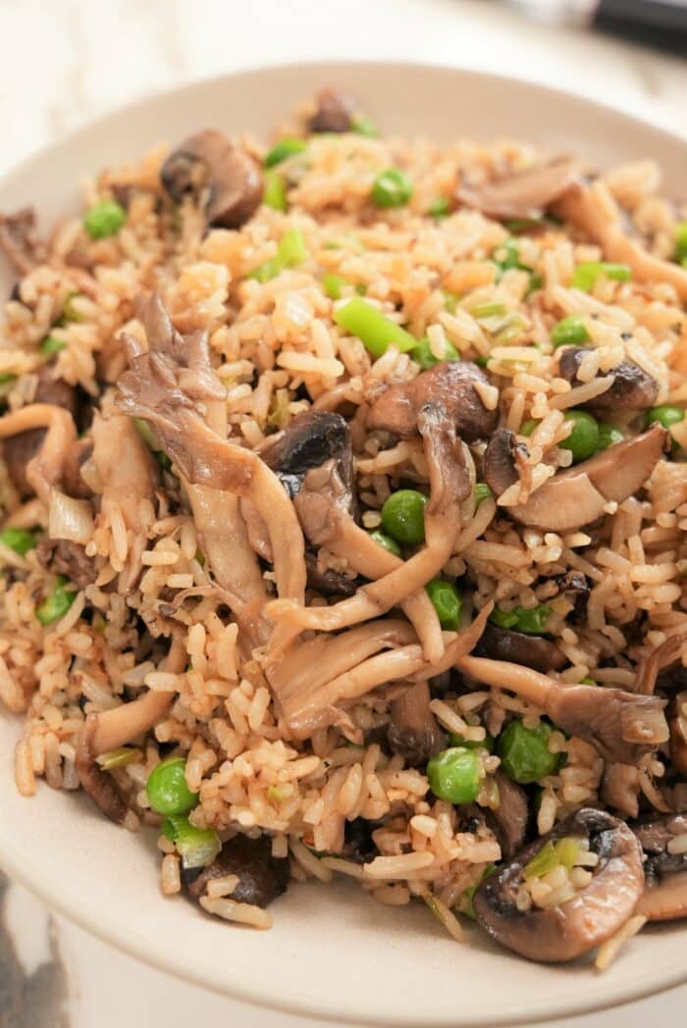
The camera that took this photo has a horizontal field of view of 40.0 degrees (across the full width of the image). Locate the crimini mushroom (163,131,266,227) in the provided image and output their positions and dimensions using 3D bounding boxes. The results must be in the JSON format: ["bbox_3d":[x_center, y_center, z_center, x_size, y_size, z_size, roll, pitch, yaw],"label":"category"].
[{"bbox_3d":[-0.031,-0.079,0.222,0.024,0.018,0.019,6,60,0],"label":"crimini mushroom"}]

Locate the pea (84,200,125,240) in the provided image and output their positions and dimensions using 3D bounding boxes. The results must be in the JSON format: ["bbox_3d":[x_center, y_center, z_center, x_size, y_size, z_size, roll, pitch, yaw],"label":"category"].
[{"bbox_3d":[-0.055,-0.068,0.218,0.009,0.009,0.009,6,60,0],"label":"pea"}]

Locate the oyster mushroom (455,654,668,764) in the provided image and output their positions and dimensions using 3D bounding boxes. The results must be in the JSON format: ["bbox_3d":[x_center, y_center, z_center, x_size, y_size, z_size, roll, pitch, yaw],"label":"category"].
[{"bbox_3d":[0.039,0.035,0.167,0.040,0.011,0.013,18,73,-7],"label":"oyster mushroom"}]

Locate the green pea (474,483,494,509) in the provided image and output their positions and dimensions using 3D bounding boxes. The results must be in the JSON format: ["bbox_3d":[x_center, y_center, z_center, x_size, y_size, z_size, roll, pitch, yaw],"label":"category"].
[{"bbox_3d":[0.026,-0.002,0.181,0.009,0.009,0.009,1,59,-4],"label":"green pea"}]

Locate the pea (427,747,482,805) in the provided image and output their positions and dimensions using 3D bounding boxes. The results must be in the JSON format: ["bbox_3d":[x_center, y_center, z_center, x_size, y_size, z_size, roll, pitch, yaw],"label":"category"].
[{"bbox_3d":[0.018,0.043,0.156,0.009,0.009,0.009,6,60,0],"label":"pea"}]

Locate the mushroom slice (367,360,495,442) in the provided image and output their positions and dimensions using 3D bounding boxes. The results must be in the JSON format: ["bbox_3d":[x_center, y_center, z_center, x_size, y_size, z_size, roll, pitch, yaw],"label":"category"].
[{"bbox_3d":[0.018,-0.022,0.188,0.026,0.015,0.013,5,39,-4],"label":"mushroom slice"}]

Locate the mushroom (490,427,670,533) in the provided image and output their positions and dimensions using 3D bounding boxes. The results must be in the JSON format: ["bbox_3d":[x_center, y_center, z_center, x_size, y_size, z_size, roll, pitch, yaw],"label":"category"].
[{"bbox_3d":[0.045,-0.007,0.180,0.033,0.014,0.016,-5,60,-6],"label":"mushroom"}]

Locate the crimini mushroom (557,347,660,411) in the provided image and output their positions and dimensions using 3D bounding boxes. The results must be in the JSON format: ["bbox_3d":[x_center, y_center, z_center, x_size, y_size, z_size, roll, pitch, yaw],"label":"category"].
[{"bbox_3d":[0.056,-0.028,0.200,0.021,0.013,0.017,1,59,-4],"label":"crimini mushroom"}]

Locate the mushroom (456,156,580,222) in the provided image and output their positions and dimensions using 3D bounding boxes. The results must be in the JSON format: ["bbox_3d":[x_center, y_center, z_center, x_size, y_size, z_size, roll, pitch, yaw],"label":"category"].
[{"bbox_3d":[0.043,-0.080,0.232,0.031,0.010,0.013,-17,62,-14],"label":"mushroom"}]

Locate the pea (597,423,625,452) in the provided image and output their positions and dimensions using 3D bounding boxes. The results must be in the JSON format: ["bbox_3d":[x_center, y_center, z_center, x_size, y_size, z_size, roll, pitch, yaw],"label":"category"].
[{"bbox_3d":[0.053,-0.014,0.193,0.009,0.009,0.009,1,59,-4],"label":"pea"}]

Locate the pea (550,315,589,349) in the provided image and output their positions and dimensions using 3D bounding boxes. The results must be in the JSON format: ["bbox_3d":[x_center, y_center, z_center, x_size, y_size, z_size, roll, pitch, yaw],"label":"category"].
[{"bbox_3d":[0.049,-0.039,0.203,0.009,0.009,0.009,6,60,0],"label":"pea"}]

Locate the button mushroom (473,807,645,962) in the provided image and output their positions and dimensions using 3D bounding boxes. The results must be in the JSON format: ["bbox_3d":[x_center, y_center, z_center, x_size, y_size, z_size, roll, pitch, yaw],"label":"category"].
[{"bbox_3d":[0.036,0.063,0.160,0.028,0.013,0.019,-36,84,-6],"label":"button mushroom"}]

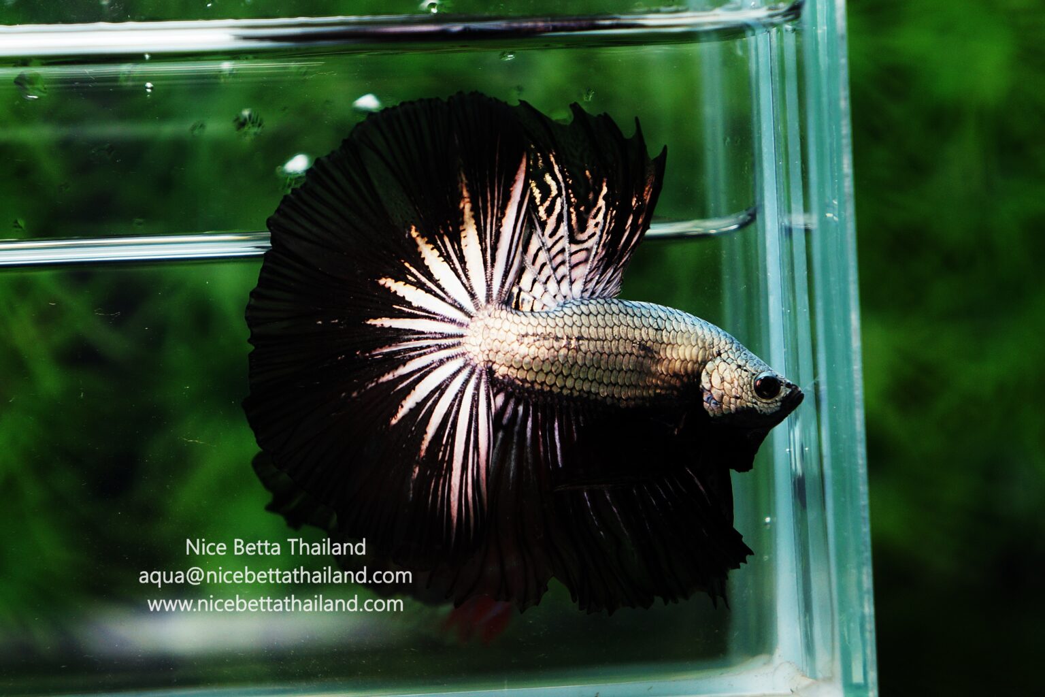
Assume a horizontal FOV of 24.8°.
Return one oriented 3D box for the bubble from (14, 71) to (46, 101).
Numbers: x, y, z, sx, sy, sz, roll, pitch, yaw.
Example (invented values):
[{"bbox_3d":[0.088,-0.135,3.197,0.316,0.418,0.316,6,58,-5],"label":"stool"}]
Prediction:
[{"bbox_3d":[-0.063,-0.034,0.305,0.004,0.004,0.004,-2,-6,0],"label":"bubble"}]

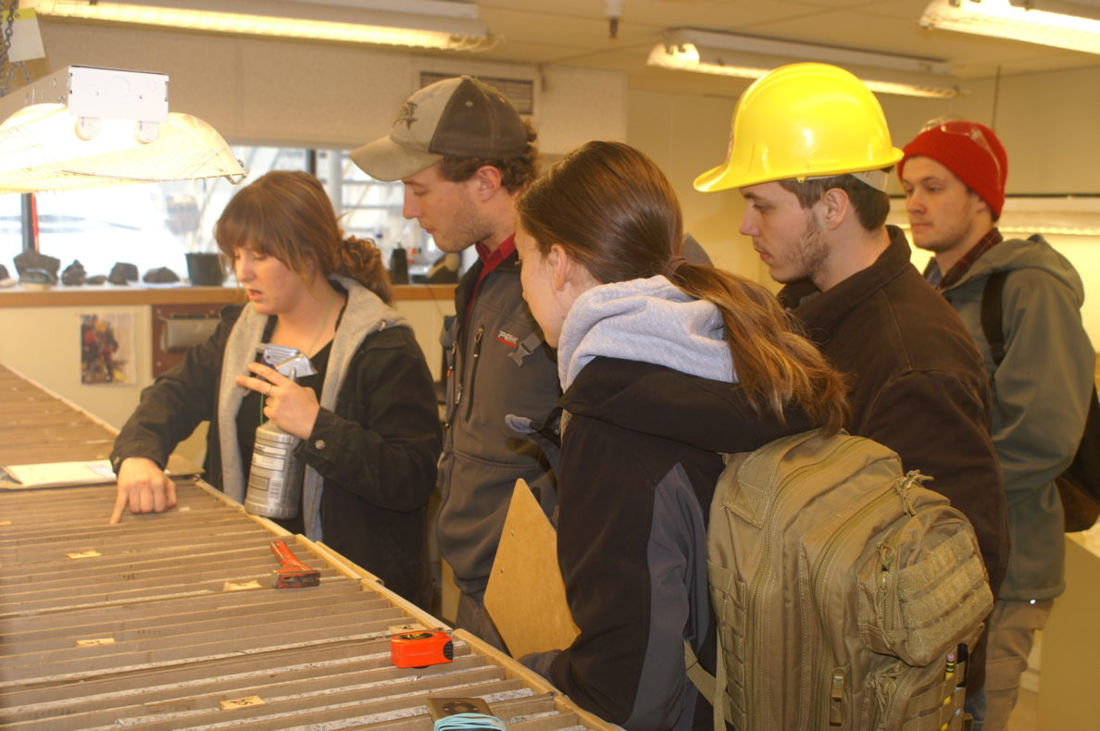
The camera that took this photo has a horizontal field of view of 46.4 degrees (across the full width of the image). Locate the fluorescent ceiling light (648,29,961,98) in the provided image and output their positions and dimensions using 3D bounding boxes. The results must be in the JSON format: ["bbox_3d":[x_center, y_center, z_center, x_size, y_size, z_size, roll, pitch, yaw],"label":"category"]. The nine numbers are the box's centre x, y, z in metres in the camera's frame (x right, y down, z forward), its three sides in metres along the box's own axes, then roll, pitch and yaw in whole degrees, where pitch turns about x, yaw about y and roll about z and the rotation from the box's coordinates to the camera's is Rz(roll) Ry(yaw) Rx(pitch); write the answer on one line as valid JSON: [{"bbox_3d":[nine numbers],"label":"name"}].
[{"bbox_3d":[1.110,-1.283,5.440,1.600,0.140,0.310,-3,7,-33],"label":"fluorescent ceiling light"}]

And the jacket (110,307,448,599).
[{"bbox_3d":[-0.496,0.183,2.298,0.550,0.660,0.450,5,7,40],"label":"jacket"}]

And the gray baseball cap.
[{"bbox_3d":[-0.167,-0.360,1.950,0.272,0.155,0.185,-6,6,-6],"label":"gray baseball cap"}]

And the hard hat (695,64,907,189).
[{"bbox_3d":[0.346,-0.333,1.790,0.287,0.155,0.225,-7,4,9],"label":"hard hat"}]

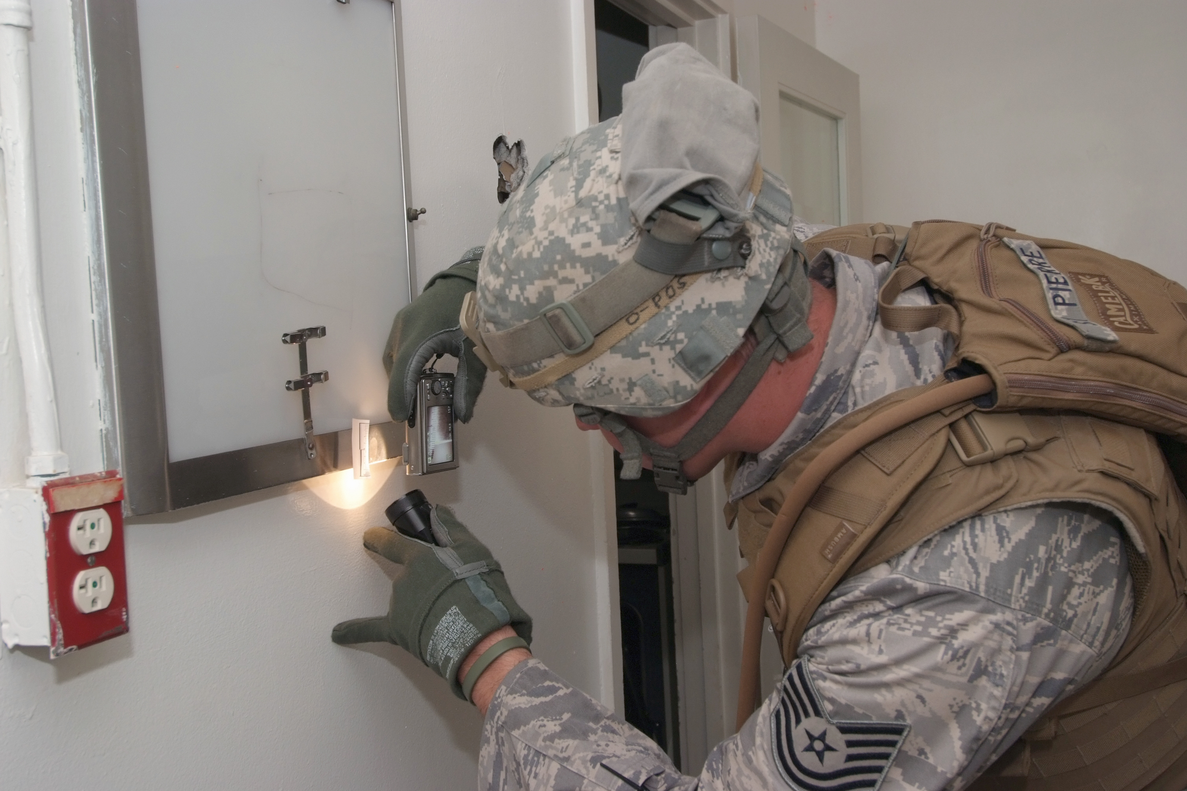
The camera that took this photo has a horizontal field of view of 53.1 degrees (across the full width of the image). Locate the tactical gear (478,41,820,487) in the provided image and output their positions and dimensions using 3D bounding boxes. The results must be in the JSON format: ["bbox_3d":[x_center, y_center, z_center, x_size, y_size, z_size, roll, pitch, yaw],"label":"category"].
[{"bbox_3d":[0.057,-0.099,1.029,0.310,0.310,0.260,-32,27,12],"label":"tactical gear"}]

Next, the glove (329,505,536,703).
[{"bbox_3d":[-0.149,0.186,1.070,0.170,0.150,0.090,35,0,29],"label":"glove"}]

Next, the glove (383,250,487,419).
[{"bbox_3d":[-0.145,-0.056,1.120,0.105,0.175,0.110,24,-7,-6],"label":"glove"}]

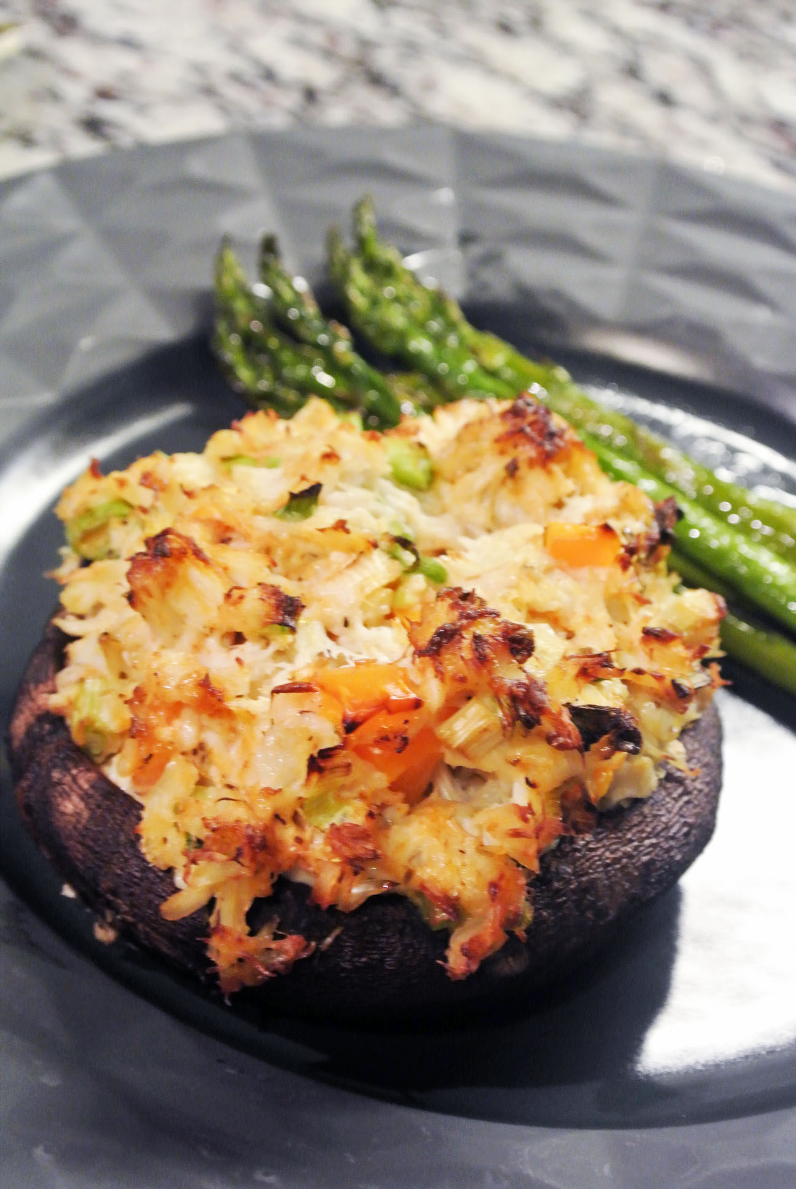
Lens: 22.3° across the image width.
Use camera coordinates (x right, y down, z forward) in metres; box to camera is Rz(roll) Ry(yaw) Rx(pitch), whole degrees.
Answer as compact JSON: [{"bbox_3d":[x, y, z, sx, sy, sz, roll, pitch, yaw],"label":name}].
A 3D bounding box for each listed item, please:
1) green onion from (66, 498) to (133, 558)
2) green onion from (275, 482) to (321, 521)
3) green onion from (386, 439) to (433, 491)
[{"bbox_3d":[-0.044,-0.010,0.296,0.009,0.006,0.006,8,41,0],"label":"green onion"},{"bbox_3d":[-0.015,-0.014,0.298,0.007,0.005,0.004,8,41,0],"label":"green onion"},{"bbox_3d":[0.002,-0.020,0.308,0.007,0.006,0.006,8,41,0],"label":"green onion"}]

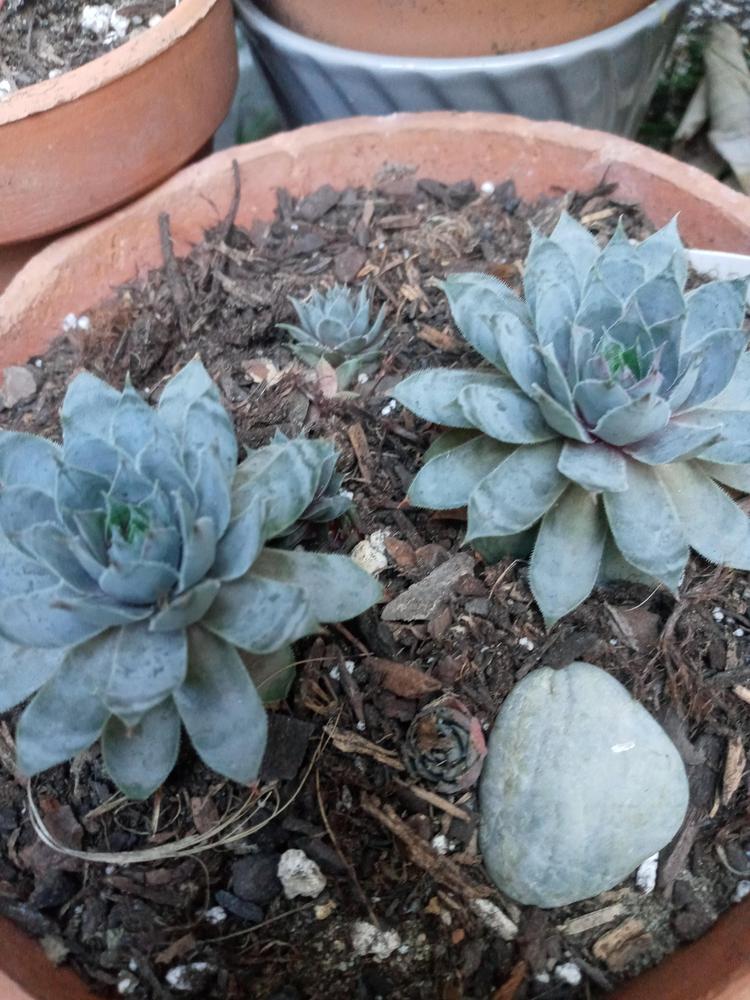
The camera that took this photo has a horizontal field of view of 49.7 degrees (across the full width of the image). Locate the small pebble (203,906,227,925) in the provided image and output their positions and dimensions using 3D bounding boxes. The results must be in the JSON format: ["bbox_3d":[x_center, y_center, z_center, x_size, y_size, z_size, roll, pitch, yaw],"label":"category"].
[{"bbox_3d":[-0.044,0.114,0.222,0.005,0.003,0.004,-22,58,-4],"label":"small pebble"}]

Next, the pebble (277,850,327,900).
[{"bbox_3d":[-0.021,0.103,0.223,0.011,0.008,0.014,-33,60,-11],"label":"pebble"}]

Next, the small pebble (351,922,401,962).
[{"bbox_3d":[0.000,0.123,0.227,0.014,0.010,0.010,5,63,13],"label":"small pebble"}]

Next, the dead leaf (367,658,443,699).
[{"bbox_3d":[0.008,0.055,0.249,0.024,0.004,0.010,25,66,22],"label":"dead leaf"}]

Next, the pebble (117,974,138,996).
[{"bbox_3d":[-0.066,0.130,0.216,0.005,0.004,0.005,-24,59,-6],"label":"pebble"}]

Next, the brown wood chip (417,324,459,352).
[{"bbox_3d":[0.023,-0.058,0.289,0.018,0.004,0.006,32,69,23],"label":"brown wood chip"}]

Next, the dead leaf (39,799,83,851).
[{"bbox_3d":[-0.093,0.096,0.241,0.008,0.003,0.021,-38,61,-13],"label":"dead leaf"}]

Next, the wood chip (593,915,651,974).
[{"bbox_3d":[0.059,0.105,0.191,0.013,0.005,0.007,-37,62,-14],"label":"wood chip"}]

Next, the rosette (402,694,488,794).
[{"bbox_3d":[0.021,0.073,0.241,0.026,0.022,0.026,-2,62,9],"label":"rosette"}]

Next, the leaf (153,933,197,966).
[{"bbox_3d":[-0.058,0.131,0.236,0.013,0.003,0.004,-31,61,-7],"label":"leaf"}]

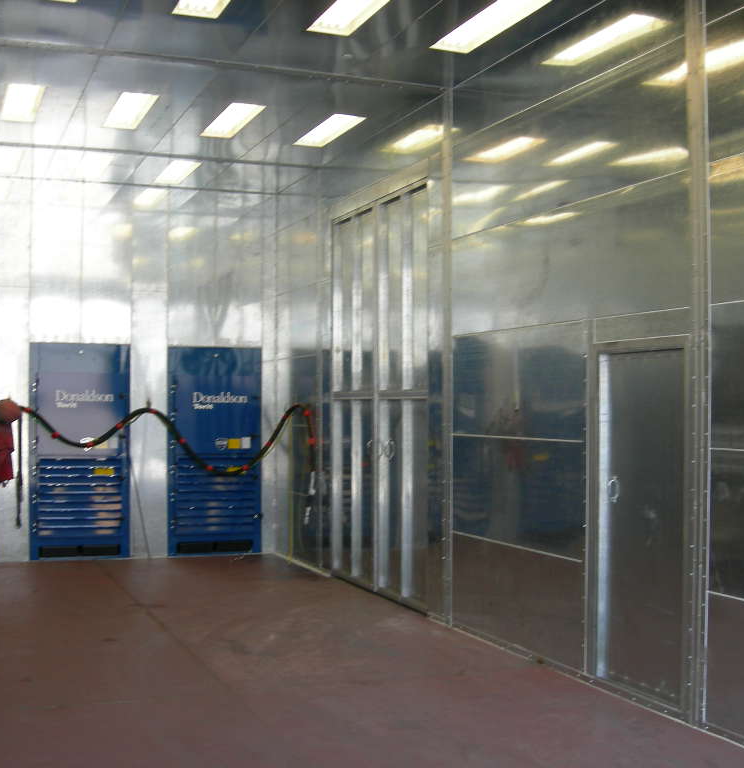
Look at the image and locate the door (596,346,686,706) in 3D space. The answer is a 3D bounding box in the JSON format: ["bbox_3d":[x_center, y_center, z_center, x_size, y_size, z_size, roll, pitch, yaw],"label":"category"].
[{"bbox_3d":[1.545,0.789,6.084,0.080,2.077,0.880,1,-1,-22],"label":"door"}]

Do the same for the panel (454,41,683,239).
[{"bbox_3d":[1.208,-1.502,7.032,0.080,0.743,2.886,1,-1,-22],"label":"panel"}]

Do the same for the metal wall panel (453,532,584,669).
[{"bbox_3d":[1.014,1.484,7.456,0.080,0.729,1.883,1,-1,-22],"label":"metal wall panel"}]

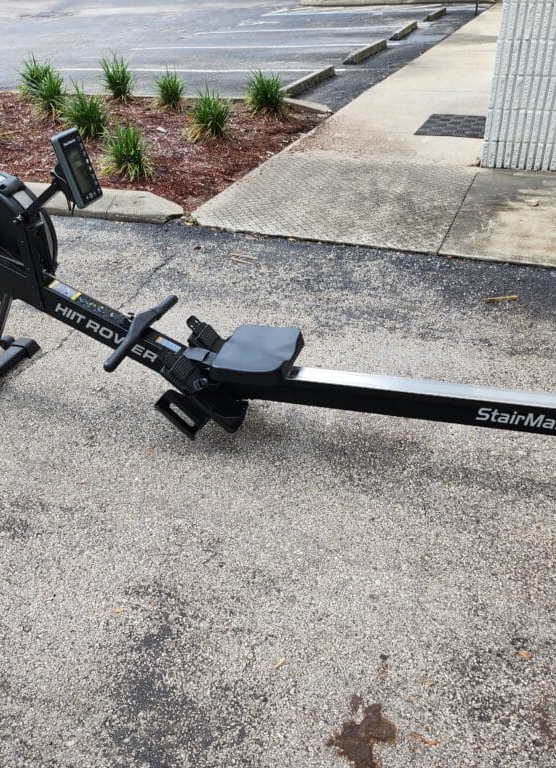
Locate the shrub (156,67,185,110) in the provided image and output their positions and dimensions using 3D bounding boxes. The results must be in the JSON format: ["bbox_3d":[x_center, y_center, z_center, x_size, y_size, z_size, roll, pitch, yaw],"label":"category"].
[{"bbox_3d":[-1.071,-2.894,6.890,0.291,0.380,0.291,-5,32,-7],"label":"shrub"}]

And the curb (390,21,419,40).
[{"bbox_3d":[2.262,-6.314,12.670,0.170,0.125,1.830,11,34,19],"label":"curb"}]

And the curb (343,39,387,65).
[{"bbox_3d":[1.335,-4.953,10.560,0.170,0.125,1.830,11,34,19],"label":"curb"}]

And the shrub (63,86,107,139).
[{"bbox_3d":[-1.643,-2.295,5.884,0.390,0.439,0.390,-9,33,-12],"label":"shrub"}]

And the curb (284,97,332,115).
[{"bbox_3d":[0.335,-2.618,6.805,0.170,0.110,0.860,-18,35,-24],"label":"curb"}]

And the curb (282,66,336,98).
[{"bbox_3d":[0.366,-3.578,8.363,0.150,0.125,1.717,11,34,19],"label":"curb"}]

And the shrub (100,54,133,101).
[{"bbox_3d":[-1.673,-3.209,7.381,0.332,0.433,0.332,-1,32,0],"label":"shrub"}]

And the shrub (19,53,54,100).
[{"bbox_3d":[-2.577,-3.228,7.438,0.388,0.427,0.388,-10,33,-15],"label":"shrub"}]

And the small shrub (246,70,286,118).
[{"bbox_3d":[-0.100,-2.698,6.558,0.378,0.382,0.378,-1,32,0],"label":"small shrub"}]

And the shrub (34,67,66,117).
[{"bbox_3d":[-2.158,-2.796,6.761,0.304,0.419,0.304,-1,32,0],"label":"shrub"}]

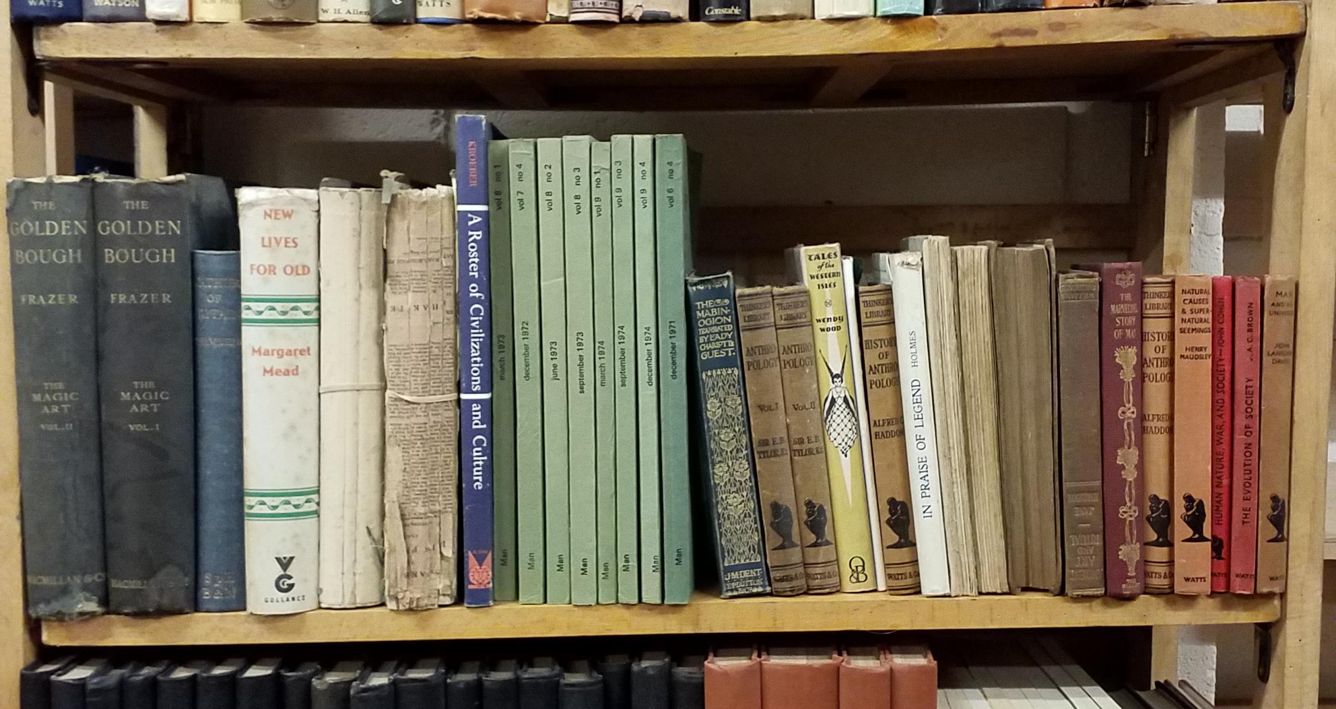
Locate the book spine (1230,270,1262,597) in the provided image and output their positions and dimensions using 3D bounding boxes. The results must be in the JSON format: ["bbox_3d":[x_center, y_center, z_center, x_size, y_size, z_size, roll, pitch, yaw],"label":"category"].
[{"bbox_3d":[0.304,0.040,0.785,0.013,0.167,0.108,-1,4,0],"label":"book spine"}]

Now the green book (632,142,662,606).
[{"bbox_3d":[-0.009,0.004,0.809,0.010,0.246,0.163,-1,4,1],"label":"green book"}]

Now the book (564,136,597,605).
[{"bbox_3d":[-0.041,0.005,0.806,0.014,0.247,0.152,0,4,3],"label":"book"}]

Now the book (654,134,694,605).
[{"bbox_3d":[0.009,0.004,0.806,0.014,0.247,0.152,-1,4,5],"label":"book"}]

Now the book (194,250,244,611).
[{"bbox_3d":[-0.236,0.037,0.796,0.025,0.191,0.127,0,4,0],"label":"book"}]

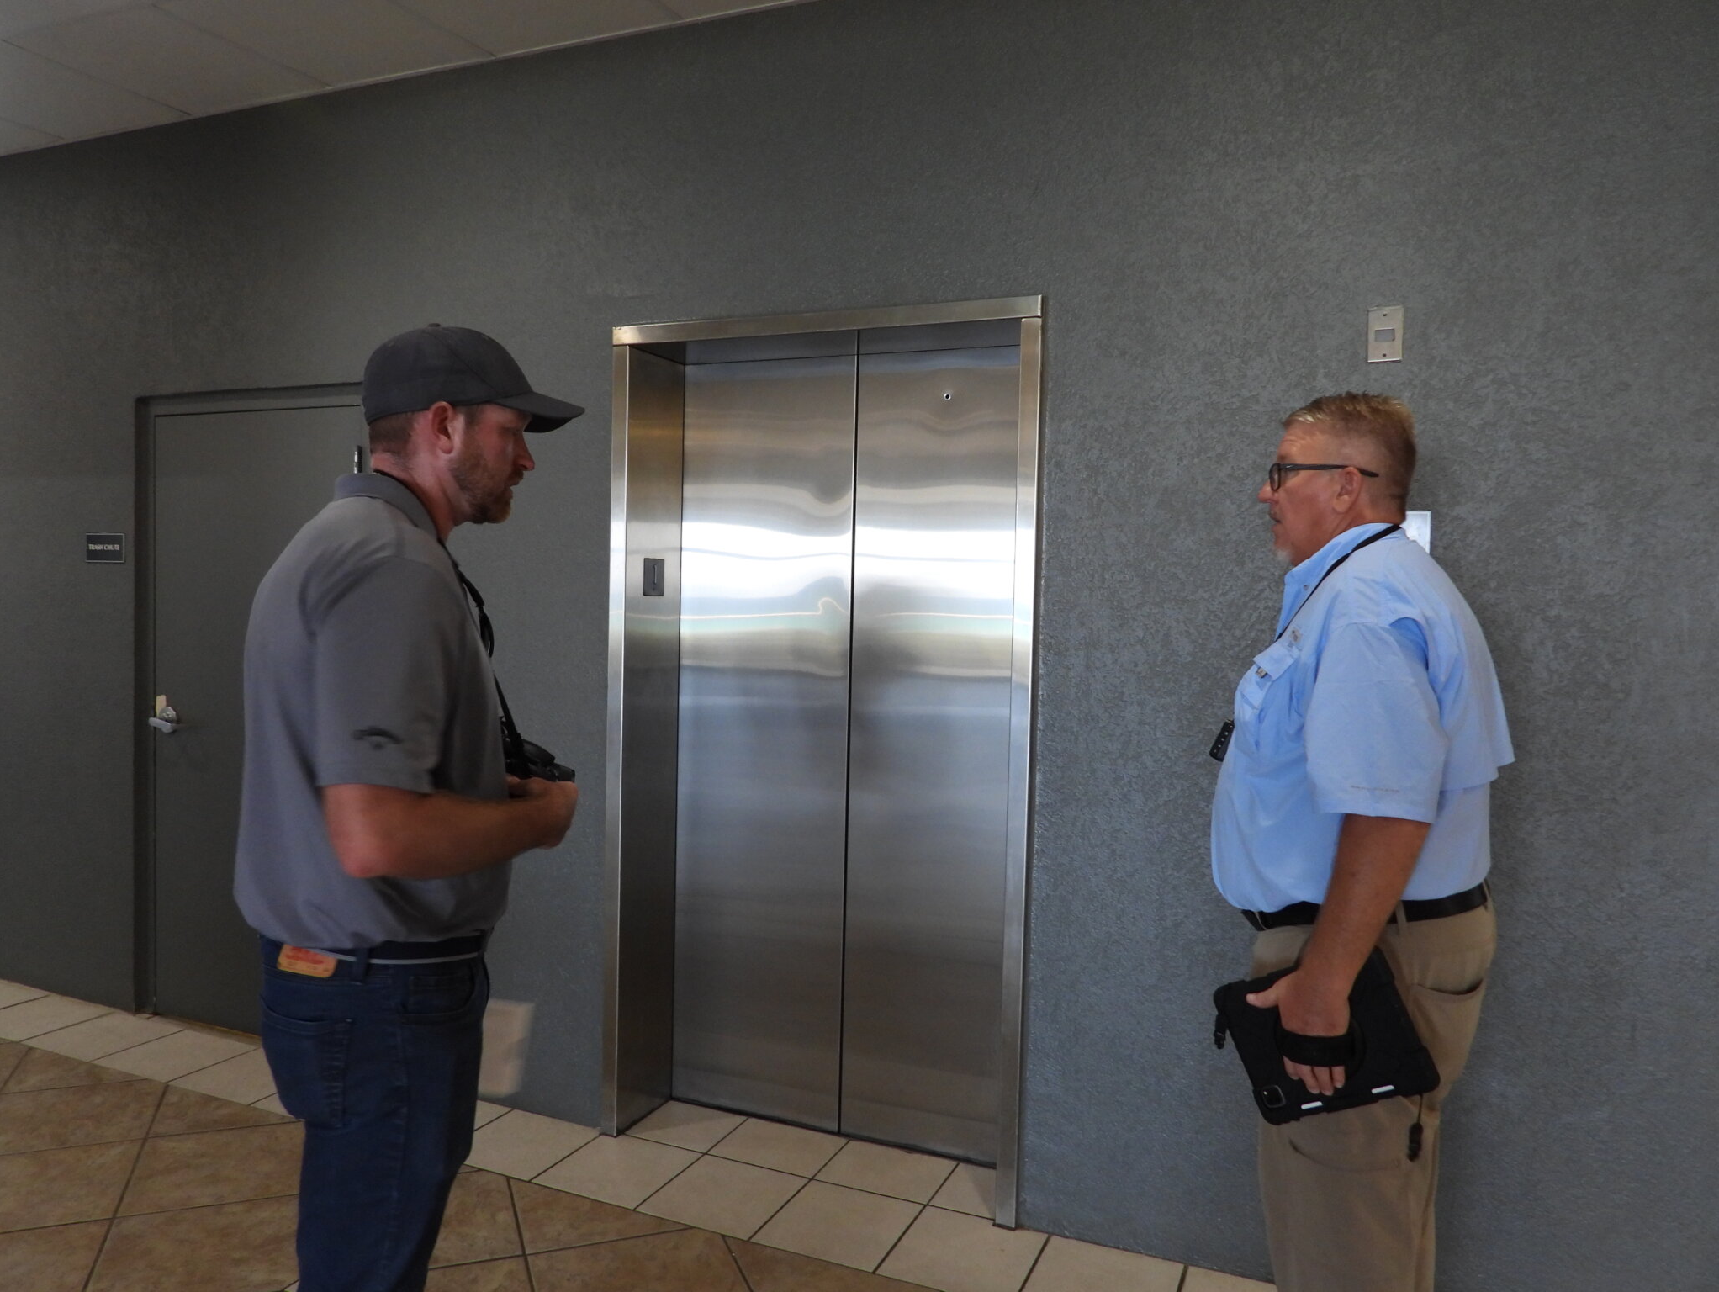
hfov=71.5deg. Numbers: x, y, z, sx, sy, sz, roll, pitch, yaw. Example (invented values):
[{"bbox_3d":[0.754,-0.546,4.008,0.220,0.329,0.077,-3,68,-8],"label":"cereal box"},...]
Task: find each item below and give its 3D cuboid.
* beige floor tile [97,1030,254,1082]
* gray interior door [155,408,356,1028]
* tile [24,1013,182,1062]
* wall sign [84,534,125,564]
[{"bbox_3d":[-2.134,1.285,3.734,0.325,0.010,0.315,2,3,23],"label":"beige floor tile"},{"bbox_3d":[-1.957,0.258,3.887,0.916,2.022,0.045,2,3,23],"label":"gray interior door"},{"bbox_3d":[-2.451,1.271,3.876,0.325,0.010,0.315,2,3,23],"label":"tile"},{"bbox_3d":[-2.569,-0.332,4.067,0.199,0.099,0.010,2,3,23],"label":"wall sign"}]

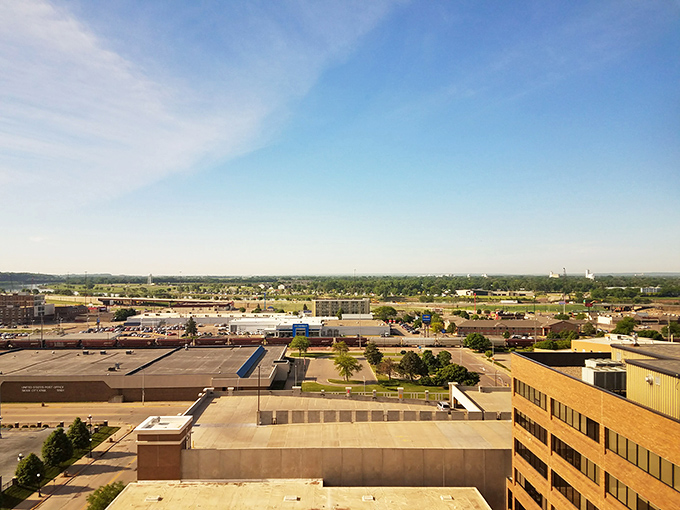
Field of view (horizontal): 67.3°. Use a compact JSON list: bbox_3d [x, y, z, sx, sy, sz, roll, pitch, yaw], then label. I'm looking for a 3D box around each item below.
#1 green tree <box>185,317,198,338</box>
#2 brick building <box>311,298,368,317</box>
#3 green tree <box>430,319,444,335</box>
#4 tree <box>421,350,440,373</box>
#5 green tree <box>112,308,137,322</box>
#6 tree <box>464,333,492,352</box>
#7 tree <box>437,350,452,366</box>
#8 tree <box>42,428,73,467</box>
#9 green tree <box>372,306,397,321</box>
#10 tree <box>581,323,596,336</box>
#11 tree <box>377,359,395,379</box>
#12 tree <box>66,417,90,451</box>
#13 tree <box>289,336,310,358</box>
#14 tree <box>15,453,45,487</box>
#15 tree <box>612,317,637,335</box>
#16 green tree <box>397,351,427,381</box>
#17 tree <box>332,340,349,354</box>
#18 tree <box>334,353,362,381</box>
[{"bbox_3d":[-87.307,42.801,300.495,7.340,12.590,7.340,0,-2,0],"label":"green tree"},{"bbox_3d":[1.358,46.710,451.472,48.000,16.300,17.000,0,-2,-9],"label":"brick building"},{"bbox_3d":[62.101,45.817,325.450,8.280,9.390,8.030,0,-2,11],"label":"green tree"},{"bbox_3d":[33.696,40.374,191.381,6.820,9.110,6.820,0,-2,0],"label":"tree"},{"bbox_3d":[-171.163,48.010,406.296,18.690,10.860,15.410,1,-2,-23],"label":"green tree"},{"bbox_3d":[65.967,42.061,243.430,12.870,9.710,12.870,0,-2,0],"label":"tree"},{"bbox_3d":[40.329,41.130,197.244,6.050,8.050,6.050,0,-2,0],"label":"tree"},{"bbox_3d":[-54.372,37.438,98.444,5.140,7.890,5.140,0,-2,0],"label":"tree"},{"bbox_3d":[37.077,48.222,420.997,19.770,11.500,16.300,0,-2,5],"label":"green tree"},{"bbox_3d":[154.437,46.026,316.584,8.980,8.330,8.710,-1,-2,26],"label":"tree"},{"bbox_3d":[16.884,41.359,183.606,7.540,8.030,7.320,0,-2,5],"label":"tree"},{"bbox_3d":[-56.628,38.931,110.624,5.080,7.600,4.930,1,-2,-27],"label":"tree"},{"bbox_3d":[-18.467,42.156,235.954,9.900,8.950,9.900,0,-2,0],"label":"tree"},{"bbox_3d":[-54.380,37.937,89.705,4.420,6.230,4.420,0,-2,0],"label":"tree"},{"bbox_3d":[177.543,44.591,319.191,14.680,11.390,14.240,-1,-2,29],"label":"tree"},{"bbox_3d":[25.937,40.023,184.167,11.530,10.740,11.180,0,-2,8],"label":"green tree"},{"bbox_3d":[0.522,44.298,242.482,7.690,6.420,7.460,0,-2,0],"label":"tree"},{"bbox_3d":[2.813,39.598,179.778,9.490,9.780,9.490,0,-2,0],"label":"tree"}]

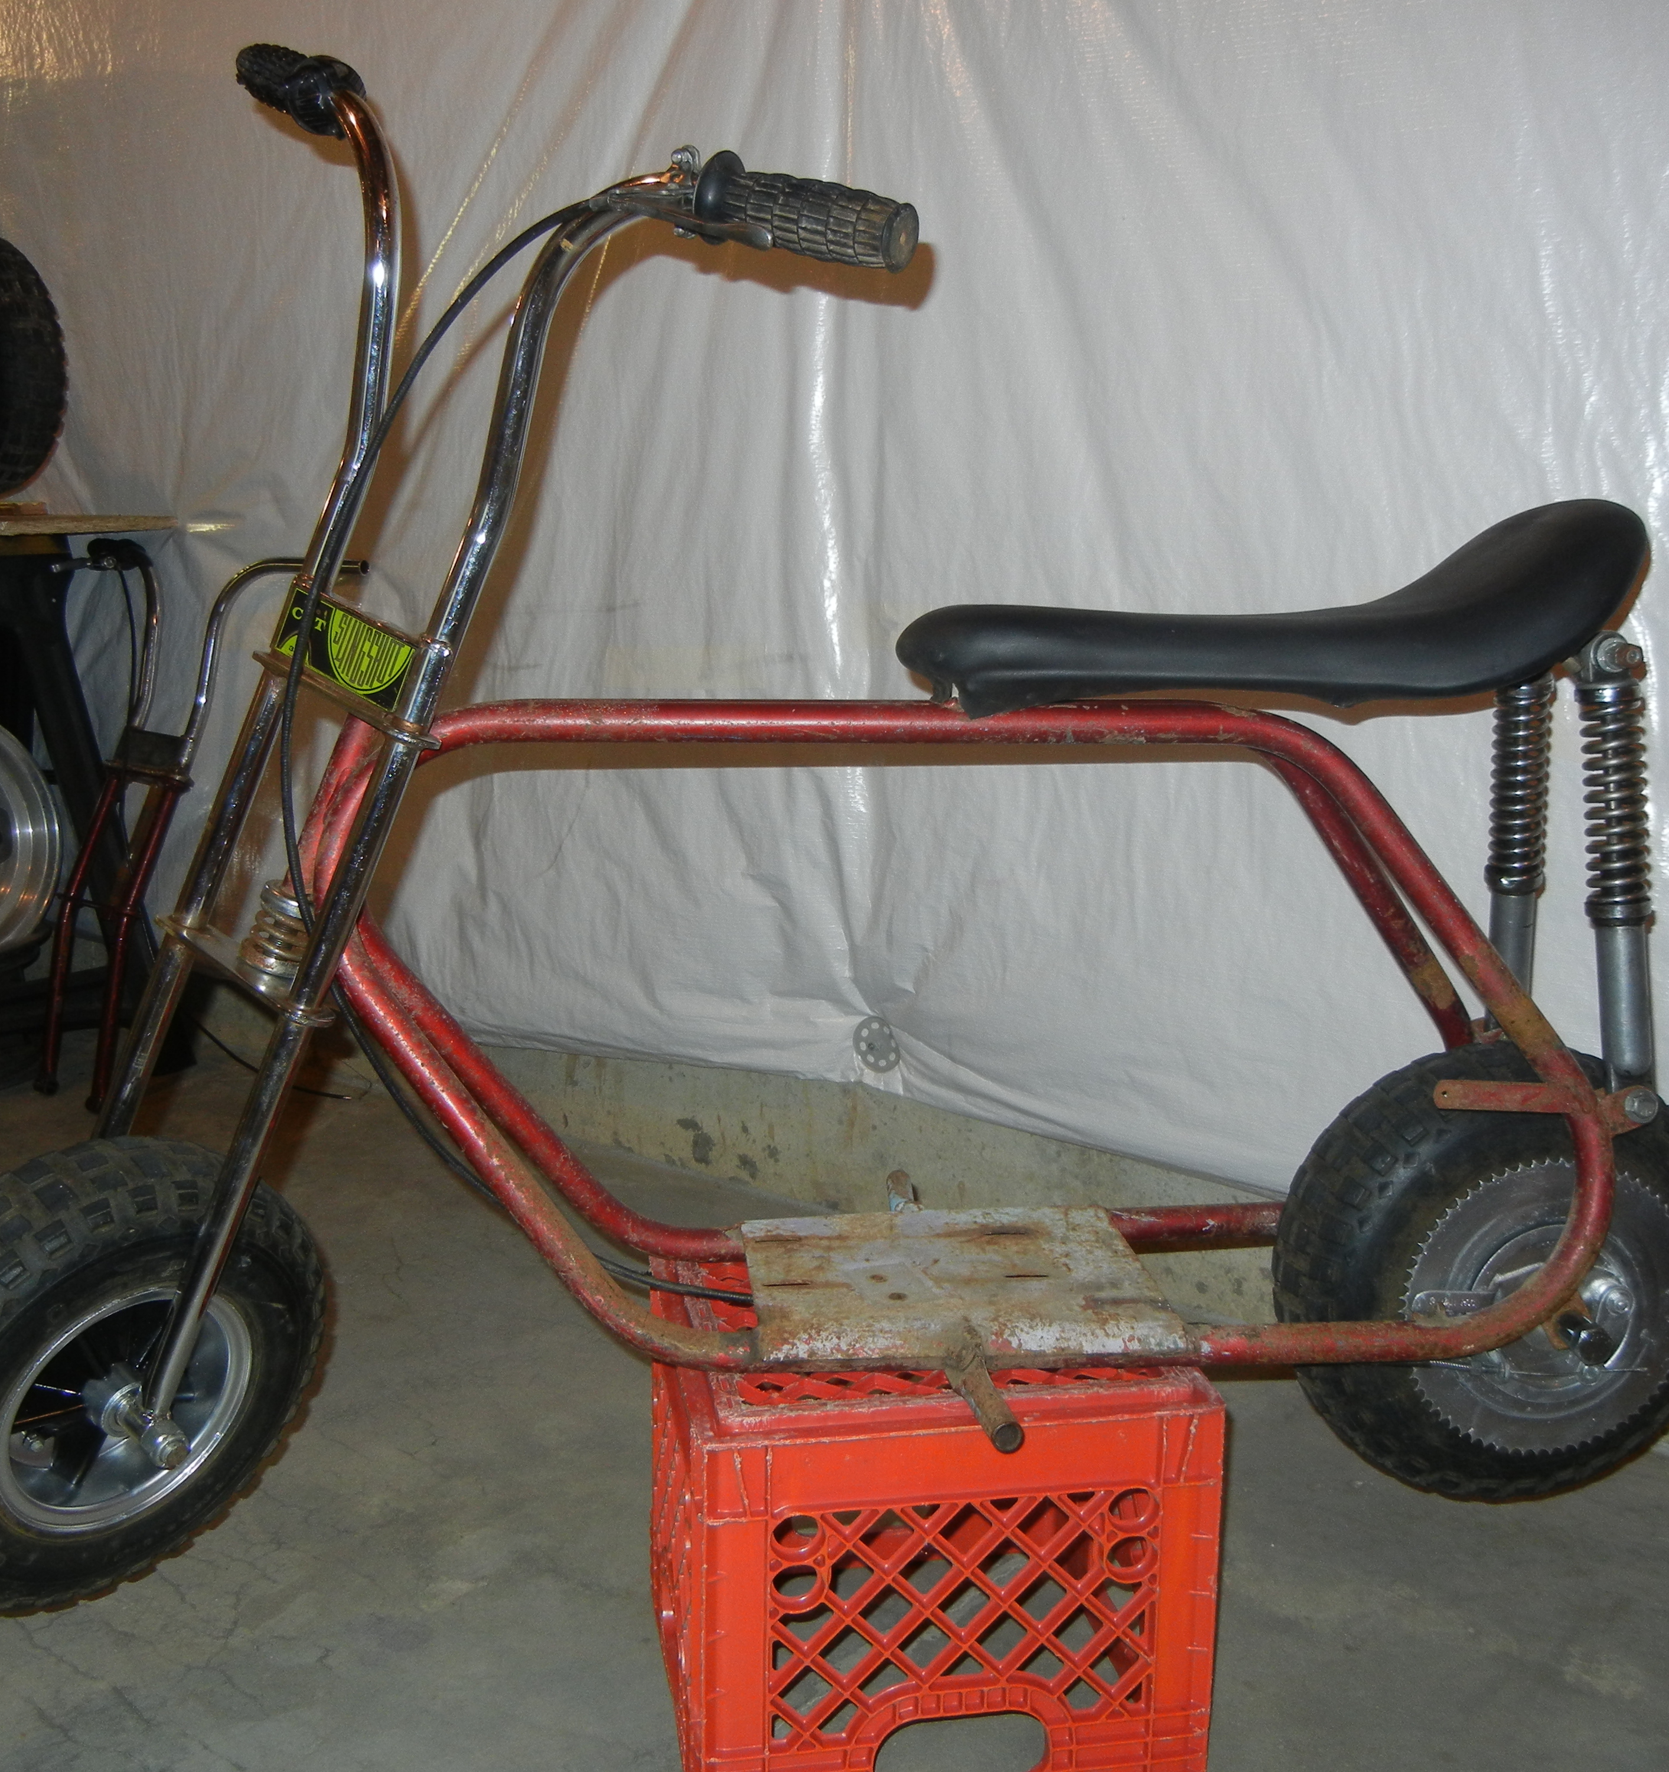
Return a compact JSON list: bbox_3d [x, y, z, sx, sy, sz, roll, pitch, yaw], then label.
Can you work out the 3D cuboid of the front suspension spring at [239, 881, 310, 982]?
[{"bbox_3d":[-0.360,0.030,1.329,0.042,0.058,0.042,27,8,35],"label":"front suspension spring"}]

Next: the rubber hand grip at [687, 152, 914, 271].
[{"bbox_3d":[-0.017,-0.358,1.093,0.130,0.050,0.050,22,19,27],"label":"rubber hand grip"}]

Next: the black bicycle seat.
[{"bbox_3d":[0.297,-0.187,1.368,0.517,0.147,0.200,0,10,-7],"label":"black bicycle seat"}]

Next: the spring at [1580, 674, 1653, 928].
[{"bbox_3d":[0.512,-0.056,1.345,0.043,0.170,0.043,-6,7,-6],"label":"spring"}]

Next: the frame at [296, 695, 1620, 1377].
[{"bbox_3d":[0.075,0.084,1.391,0.863,0.432,0.260,0,10,-7],"label":"frame"}]

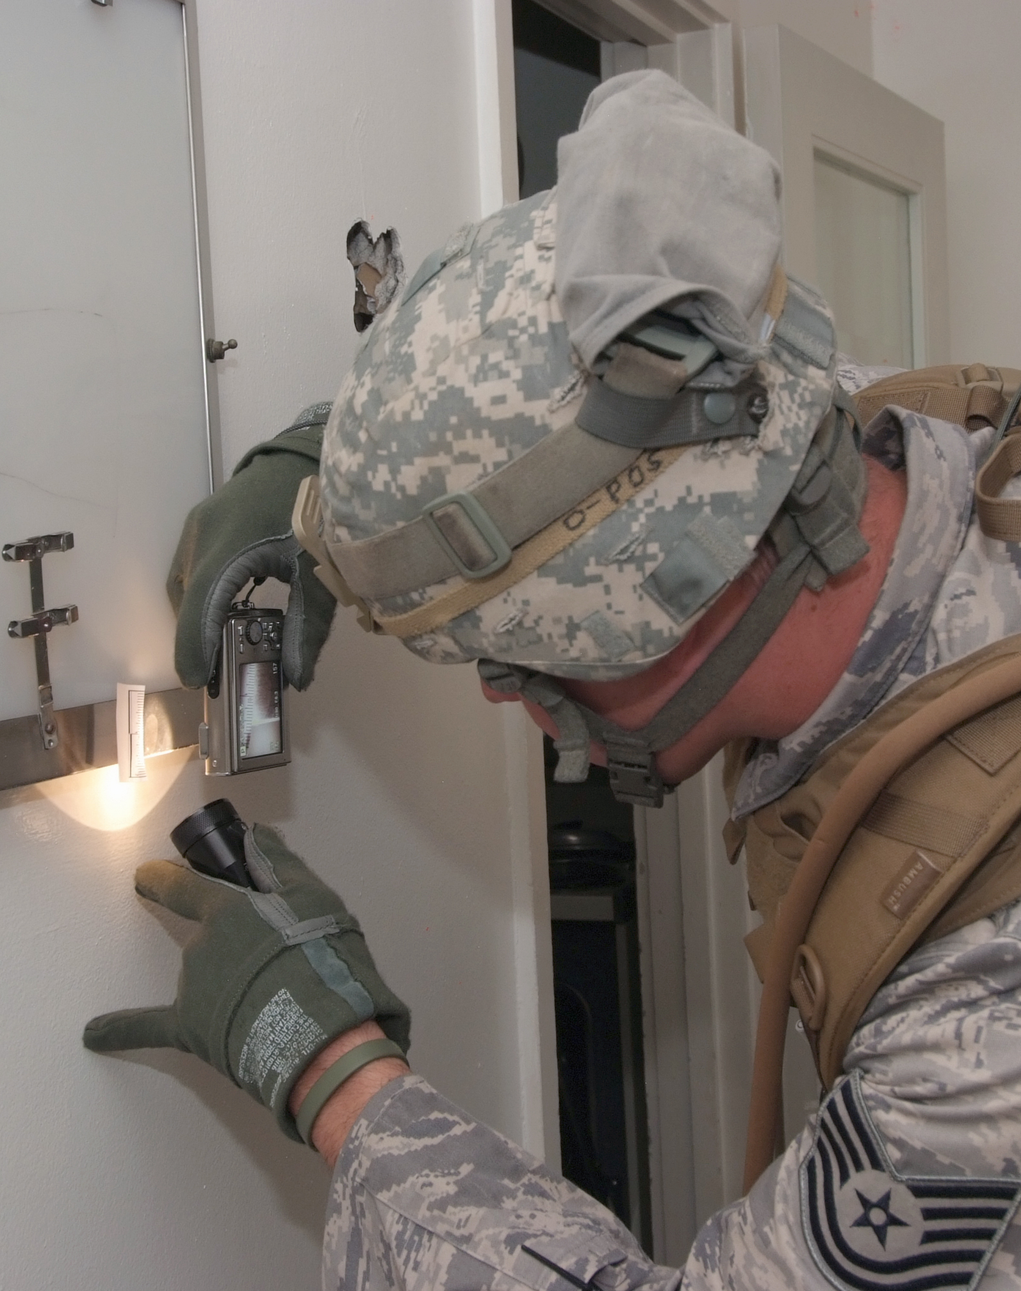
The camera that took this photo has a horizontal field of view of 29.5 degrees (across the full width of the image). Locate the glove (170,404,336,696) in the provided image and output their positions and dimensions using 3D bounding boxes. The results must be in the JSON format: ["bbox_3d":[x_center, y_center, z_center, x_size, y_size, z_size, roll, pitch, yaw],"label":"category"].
[{"bbox_3d":[-0.145,-0.056,1.120,0.105,0.175,0.110,24,-7,-6],"label":"glove"}]

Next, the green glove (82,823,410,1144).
[{"bbox_3d":[-0.149,0.186,1.070,0.170,0.150,0.090,35,0,29],"label":"green glove"}]

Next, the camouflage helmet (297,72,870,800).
[{"bbox_3d":[0.057,-0.099,1.029,0.310,0.310,0.260,-32,27,12],"label":"camouflage helmet"}]

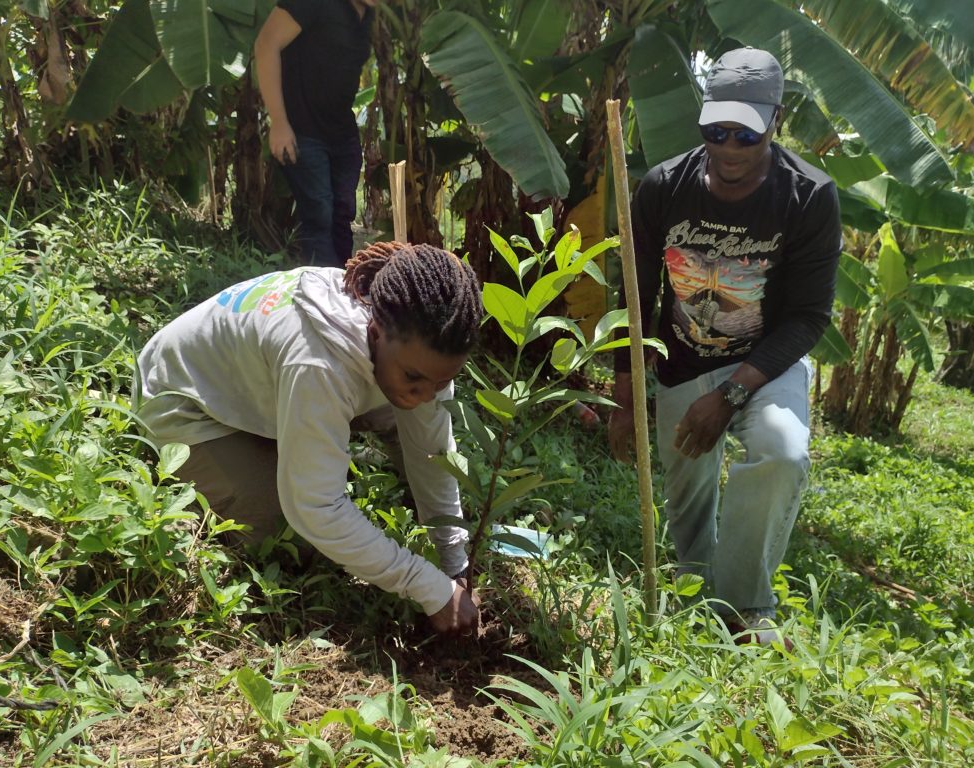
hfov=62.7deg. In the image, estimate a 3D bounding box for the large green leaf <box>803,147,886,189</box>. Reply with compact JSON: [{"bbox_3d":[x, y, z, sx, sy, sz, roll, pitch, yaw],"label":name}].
[{"bbox_3d":[1.518,-0.917,3.400,0.420,0.200,0.300,0,10,0],"label":"large green leaf"}]

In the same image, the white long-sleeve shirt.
[{"bbox_3d":[-0.372,0.087,1.570,0.680,0.590,0.480,5,11,28],"label":"white long-sleeve shirt"}]

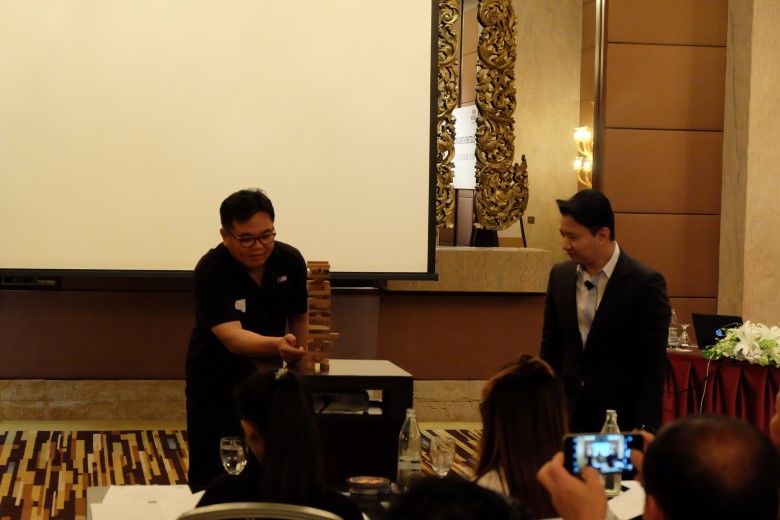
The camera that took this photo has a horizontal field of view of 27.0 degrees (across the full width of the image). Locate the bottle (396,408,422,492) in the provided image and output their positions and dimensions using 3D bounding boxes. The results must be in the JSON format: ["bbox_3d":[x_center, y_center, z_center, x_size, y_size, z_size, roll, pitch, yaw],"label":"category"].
[{"bbox_3d":[0.062,0.575,4.908,0.070,0.254,0.070,1,2,-11],"label":"bottle"}]

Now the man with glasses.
[{"bbox_3d":[-0.483,0.585,5.550,0.480,1.660,0.470,0,3,-29],"label":"man with glasses"}]

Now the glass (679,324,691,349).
[{"bbox_3d":[1.831,0.468,10.061,0.073,0.146,0.073,1,2,-11],"label":"glass"}]

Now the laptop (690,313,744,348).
[{"bbox_3d":[2.076,0.439,9.986,0.325,0.220,0.290,3,3,31],"label":"laptop"}]

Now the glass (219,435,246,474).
[{"bbox_3d":[-0.470,0.610,4.897,0.081,0.160,0.081,1,2,-11],"label":"glass"}]

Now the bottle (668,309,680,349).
[{"bbox_3d":[1.762,0.415,10.042,0.070,0.250,0.070,1,2,-11],"label":"bottle"}]

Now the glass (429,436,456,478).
[{"bbox_3d":[0.163,0.621,4.977,0.079,0.160,0.079,1,2,-11],"label":"glass"}]

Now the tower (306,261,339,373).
[{"bbox_3d":[-0.228,0.199,5.633,0.105,0.383,0.085,1,2,-11],"label":"tower"}]

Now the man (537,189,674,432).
[{"bbox_3d":[0.766,0.595,5.750,0.510,1.680,0.300,3,3,36],"label":"man"}]

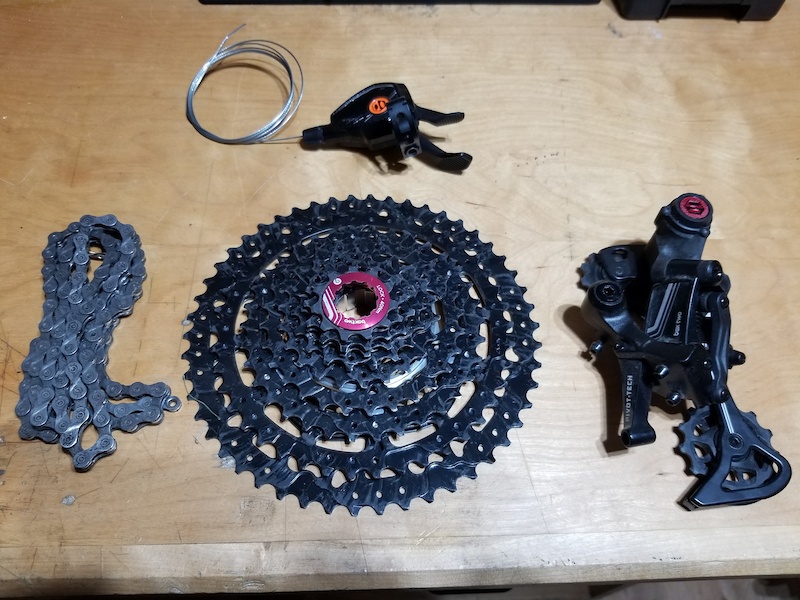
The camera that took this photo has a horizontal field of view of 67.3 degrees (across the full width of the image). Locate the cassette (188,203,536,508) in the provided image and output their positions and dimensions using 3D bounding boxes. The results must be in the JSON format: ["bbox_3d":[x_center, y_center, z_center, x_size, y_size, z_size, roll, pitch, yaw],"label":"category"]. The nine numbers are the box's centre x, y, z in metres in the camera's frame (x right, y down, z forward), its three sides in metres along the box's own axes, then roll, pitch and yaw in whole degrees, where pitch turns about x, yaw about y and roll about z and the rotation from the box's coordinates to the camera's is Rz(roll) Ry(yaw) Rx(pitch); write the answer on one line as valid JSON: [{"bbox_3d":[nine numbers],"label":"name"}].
[{"bbox_3d":[-0.021,0.009,0.334,0.206,0.037,0.206,1,59,-1],"label":"cassette"}]

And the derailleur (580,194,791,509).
[{"bbox_3d":[0.145,0.024,0.317,0.082,0.060,0.160,-7,60,-6],"label":"derailleur"}]

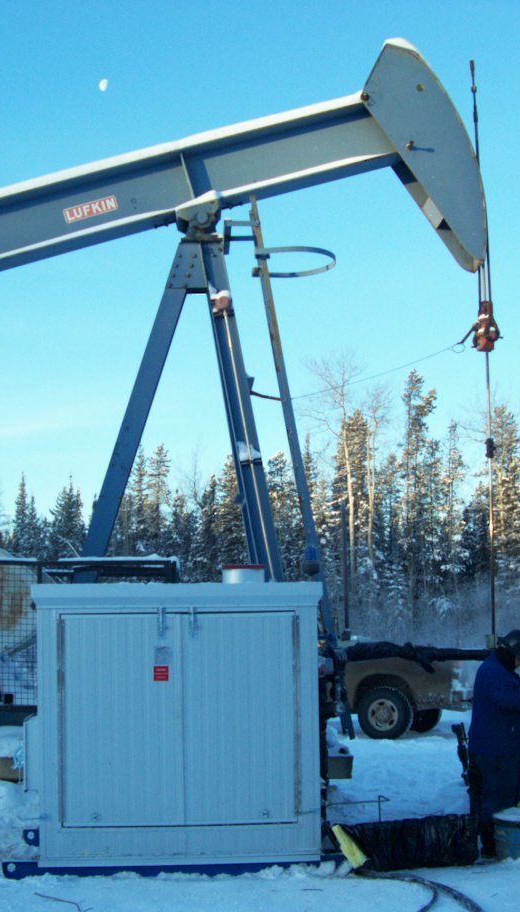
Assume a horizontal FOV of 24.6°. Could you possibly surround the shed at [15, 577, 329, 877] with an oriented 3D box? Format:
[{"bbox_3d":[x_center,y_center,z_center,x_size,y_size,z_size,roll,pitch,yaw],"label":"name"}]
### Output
[{"bbox_3d":[-0.603,1.894,8.801,2.050,1.930,1.500,0,-6,-2],"label":"shed"}]

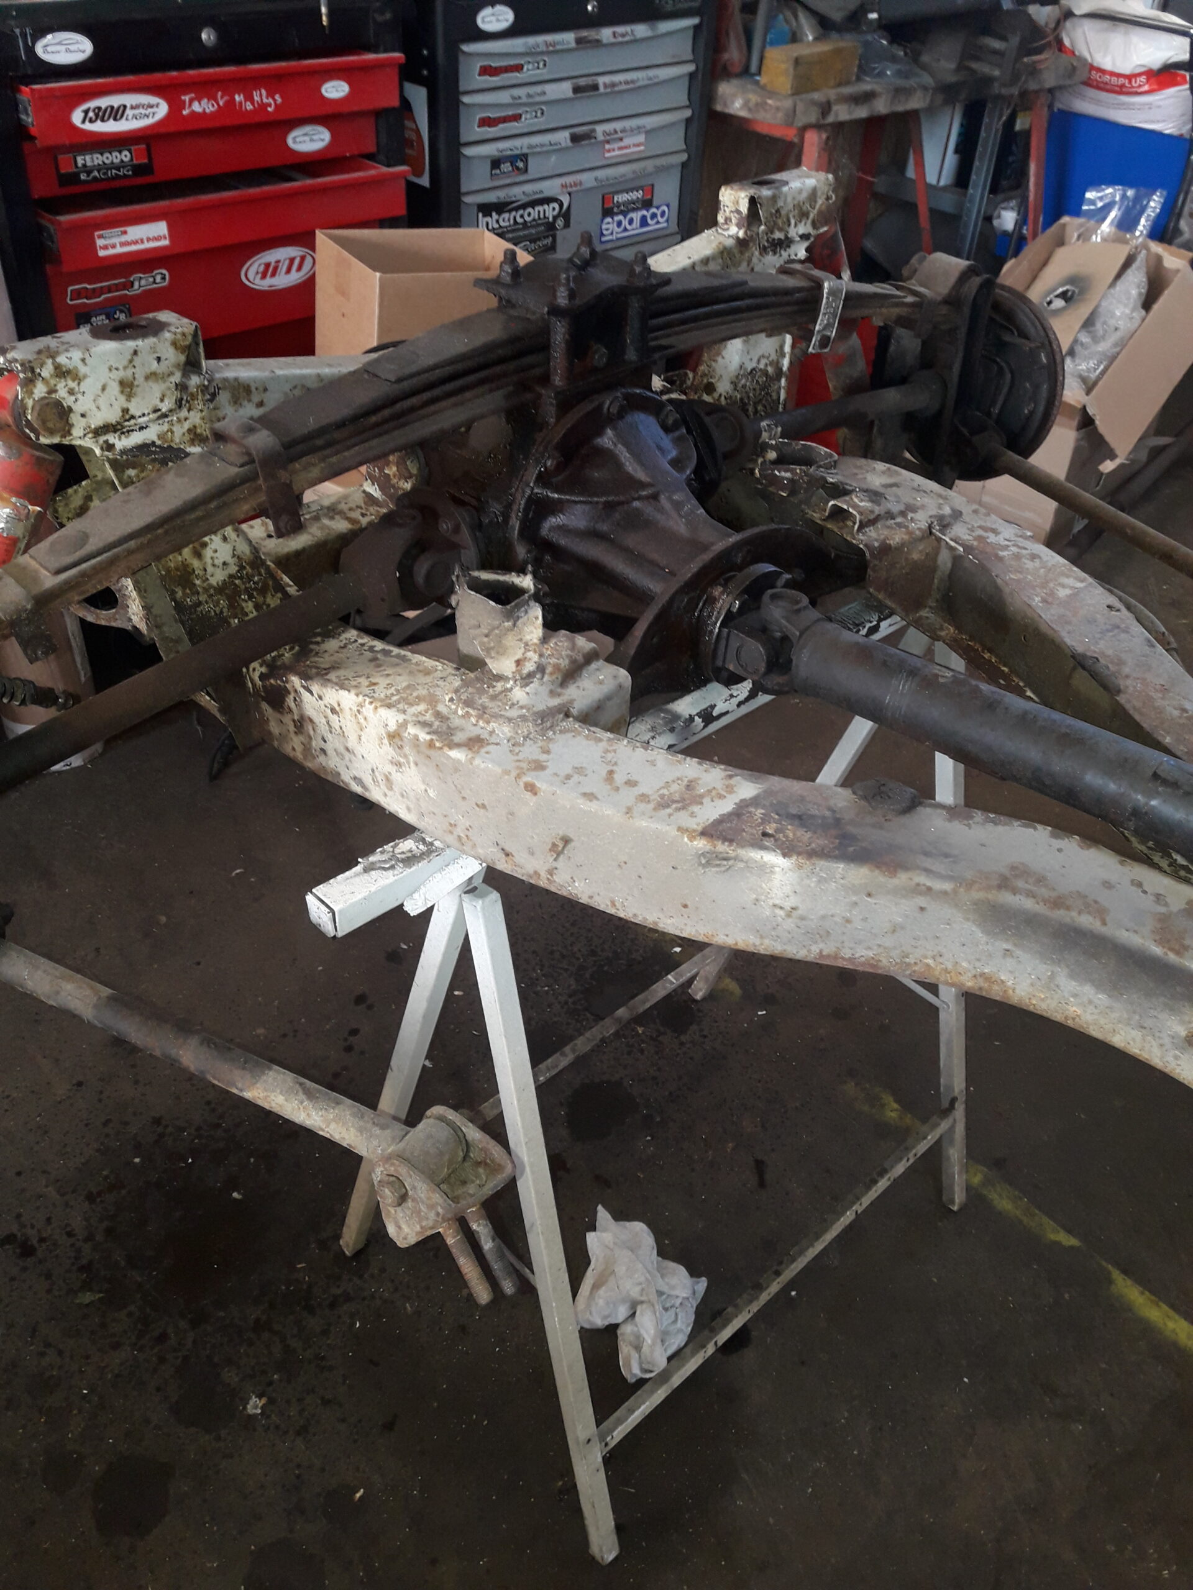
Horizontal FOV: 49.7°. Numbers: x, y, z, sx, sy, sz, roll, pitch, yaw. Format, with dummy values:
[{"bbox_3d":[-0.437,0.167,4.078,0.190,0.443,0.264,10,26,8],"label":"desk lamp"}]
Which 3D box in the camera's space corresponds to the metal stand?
[{"bbox_3d":[0.107,0.204,1.298,0.851,0.822,0.459,-29,50,-34],"label":"metal stand"}]

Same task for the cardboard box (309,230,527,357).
[{"bbox_3d":[-0.282,-0.733,2.145,0.303,0.340,0.214,-16,44,-31],"label":"cardboard box"}]

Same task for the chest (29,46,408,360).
[{"bbox_3d":[-0.706,-0.797,2.227,0.670,1.000,0.540,-27,49,-33],"label":"chest"}]

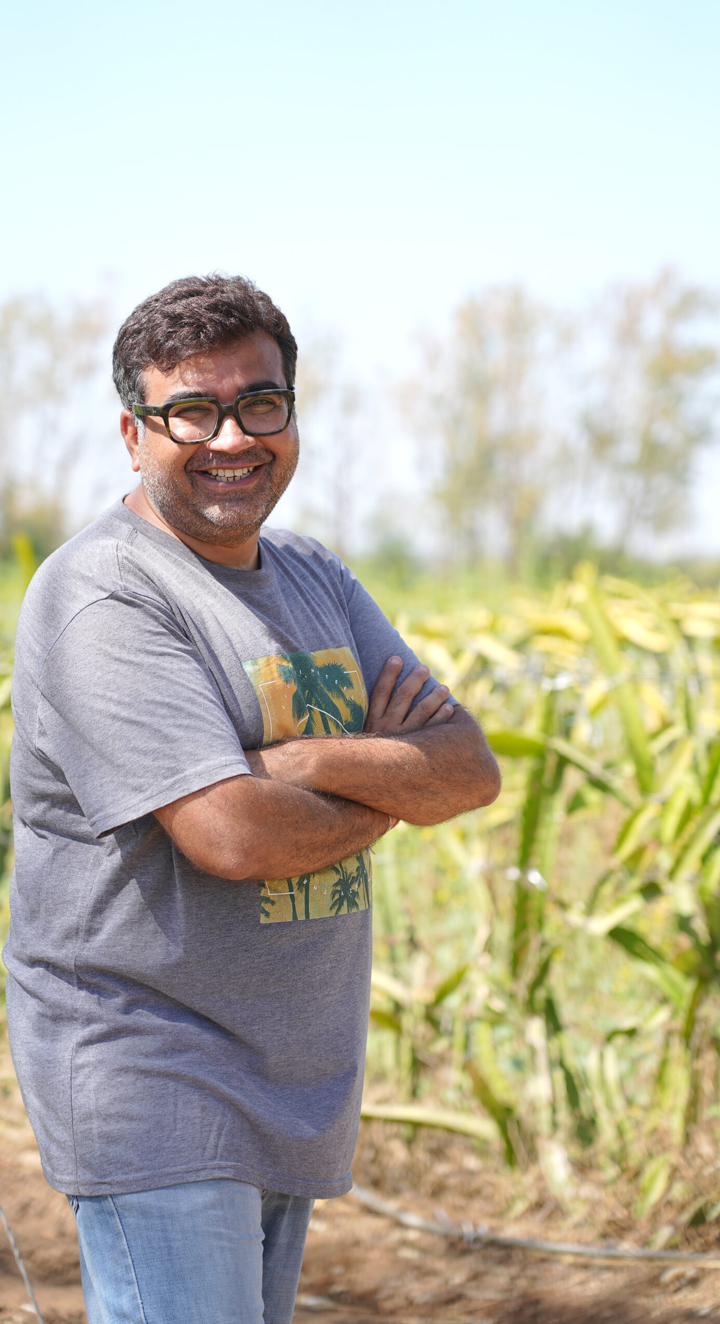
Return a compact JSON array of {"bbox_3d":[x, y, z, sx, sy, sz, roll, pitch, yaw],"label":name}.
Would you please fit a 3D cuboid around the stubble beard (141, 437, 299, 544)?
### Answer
[{"bbox_3d":[-0.136,-0.159,3.330,0.145,0.105,0.120,-6,2,-22],"label":"stubble beard"}]

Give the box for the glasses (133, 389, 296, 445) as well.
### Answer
[{"bbox_3d":[-0.149,-0.230,3.373,0.145,0.050,0.140,-6,2,-22],"label":"glasses"}]

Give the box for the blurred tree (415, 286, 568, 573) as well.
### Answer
[{"bbox_3d":[2.222,-3.771,60.000,2.700,5.400,2.600,0,2,0],"label":"blurred tree"}]

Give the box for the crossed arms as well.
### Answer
[{"bbox_3d":[-0.030,0.099,3.270,0.250,0.215,0.420,1,2,37],"label":"crossed arms"}]

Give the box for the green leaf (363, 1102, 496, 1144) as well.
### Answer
[{"bbox_3d":[0.156,1.064,8.150,0.330,0.070,0.070,10,0,0],"label":"green leaf"}]

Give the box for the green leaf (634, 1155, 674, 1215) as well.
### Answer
[{"bbox_3d":[0.647,1.155,7.800,0.060,0.150,0.050,25,0,0],"label":"green leaf"}]

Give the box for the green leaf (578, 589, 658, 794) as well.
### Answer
[{"bbox_3d":[0.582,0.062,8.000,0.075,0.500,0.070,-16,0,0],"label":"green leaf"}]

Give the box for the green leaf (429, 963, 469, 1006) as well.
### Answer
[{"bbox_3d":[0.210,0.757,8.300,0.050,0.130,0.050,37,0,0],"label":"green leaf"}]

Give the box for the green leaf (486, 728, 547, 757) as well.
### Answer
[{"bbox_3d":[0.354,0.186,8.100,0.150,0.060,0.060,5,0,0],"label":"green leaf"}]

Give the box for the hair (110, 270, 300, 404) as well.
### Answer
[{"bbox_3d":[-0.148,-0.302,3.390,0.165,0.145,0.200,-6,2,-22],"label":"hair"}]

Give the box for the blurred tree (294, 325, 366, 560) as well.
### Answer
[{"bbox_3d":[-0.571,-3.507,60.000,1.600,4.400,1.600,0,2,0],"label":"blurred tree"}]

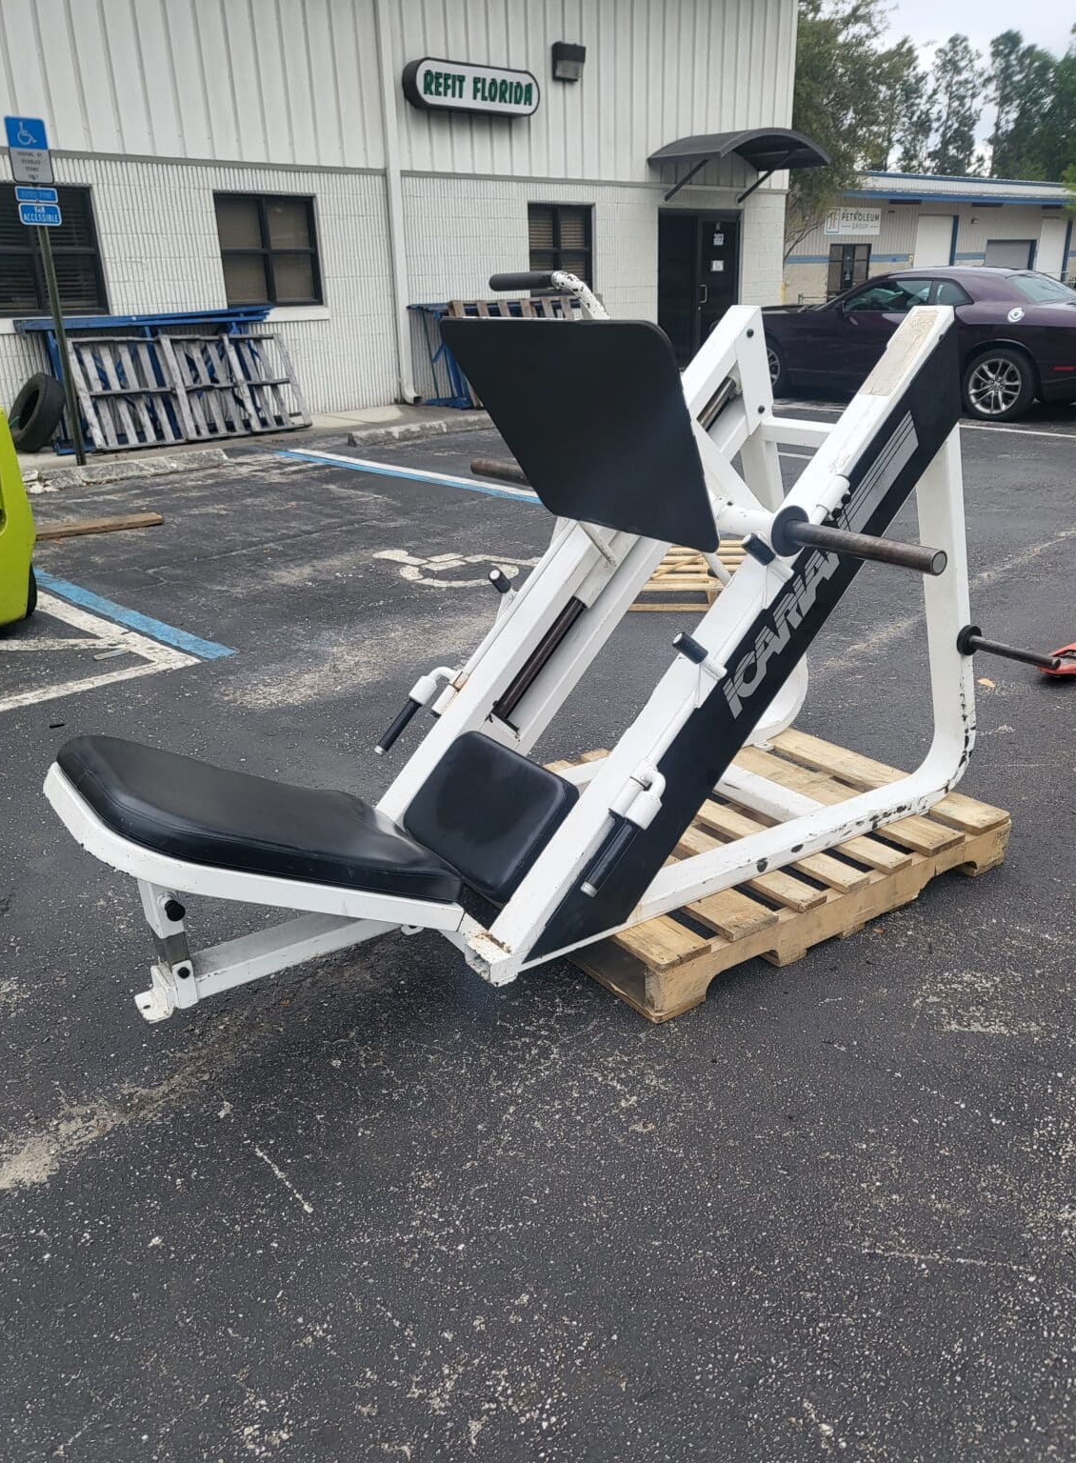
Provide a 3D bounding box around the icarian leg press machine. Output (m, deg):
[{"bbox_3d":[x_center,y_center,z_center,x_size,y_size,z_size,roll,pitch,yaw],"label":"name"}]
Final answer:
[{"bbox_3d":[0.039,-0.274,2.506,2.273,1.287,0.705,-14,25,-31],"label":"icarian leg press machine"}]

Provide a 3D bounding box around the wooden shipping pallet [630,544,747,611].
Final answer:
[{"bbox_3d":[0.882,-0.860,5.925,1.016,0.135,1.219,0,21,3],"label":"wooden shipping pallet"}]

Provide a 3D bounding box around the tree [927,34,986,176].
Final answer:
[{"bbox_3d":[20.638,-27.961,56.378,2.863,13.403,2.863,6,22,17],"label":"tree"}]

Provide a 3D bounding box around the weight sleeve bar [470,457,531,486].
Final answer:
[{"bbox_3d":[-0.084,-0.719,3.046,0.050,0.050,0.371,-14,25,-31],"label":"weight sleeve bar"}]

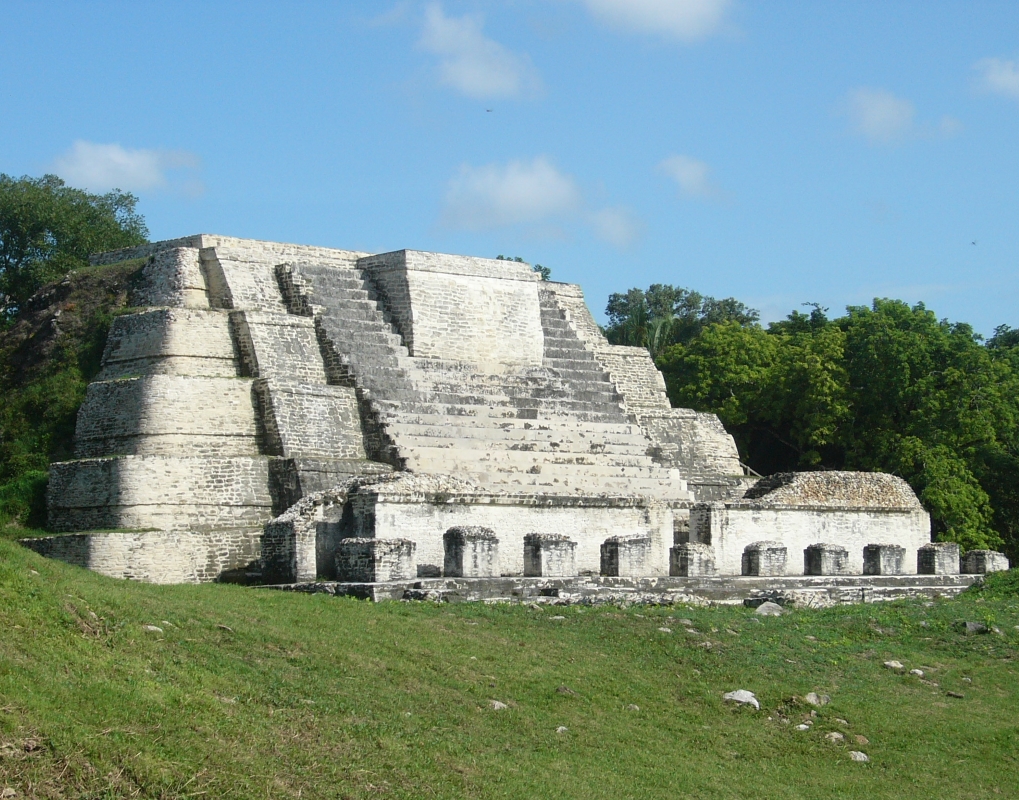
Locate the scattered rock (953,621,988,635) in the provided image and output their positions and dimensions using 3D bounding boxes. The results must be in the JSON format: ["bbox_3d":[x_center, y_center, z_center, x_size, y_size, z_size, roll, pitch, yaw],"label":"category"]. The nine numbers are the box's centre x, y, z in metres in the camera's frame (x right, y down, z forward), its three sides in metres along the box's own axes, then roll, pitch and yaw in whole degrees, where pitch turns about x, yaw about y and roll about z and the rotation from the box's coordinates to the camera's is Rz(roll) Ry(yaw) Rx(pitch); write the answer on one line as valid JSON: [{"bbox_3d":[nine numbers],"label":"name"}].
[{"bbox_3d":[10.224,5.052,54.000,0.780,0.300,0.540,0,-4,0],"label":"scattered rock"}]

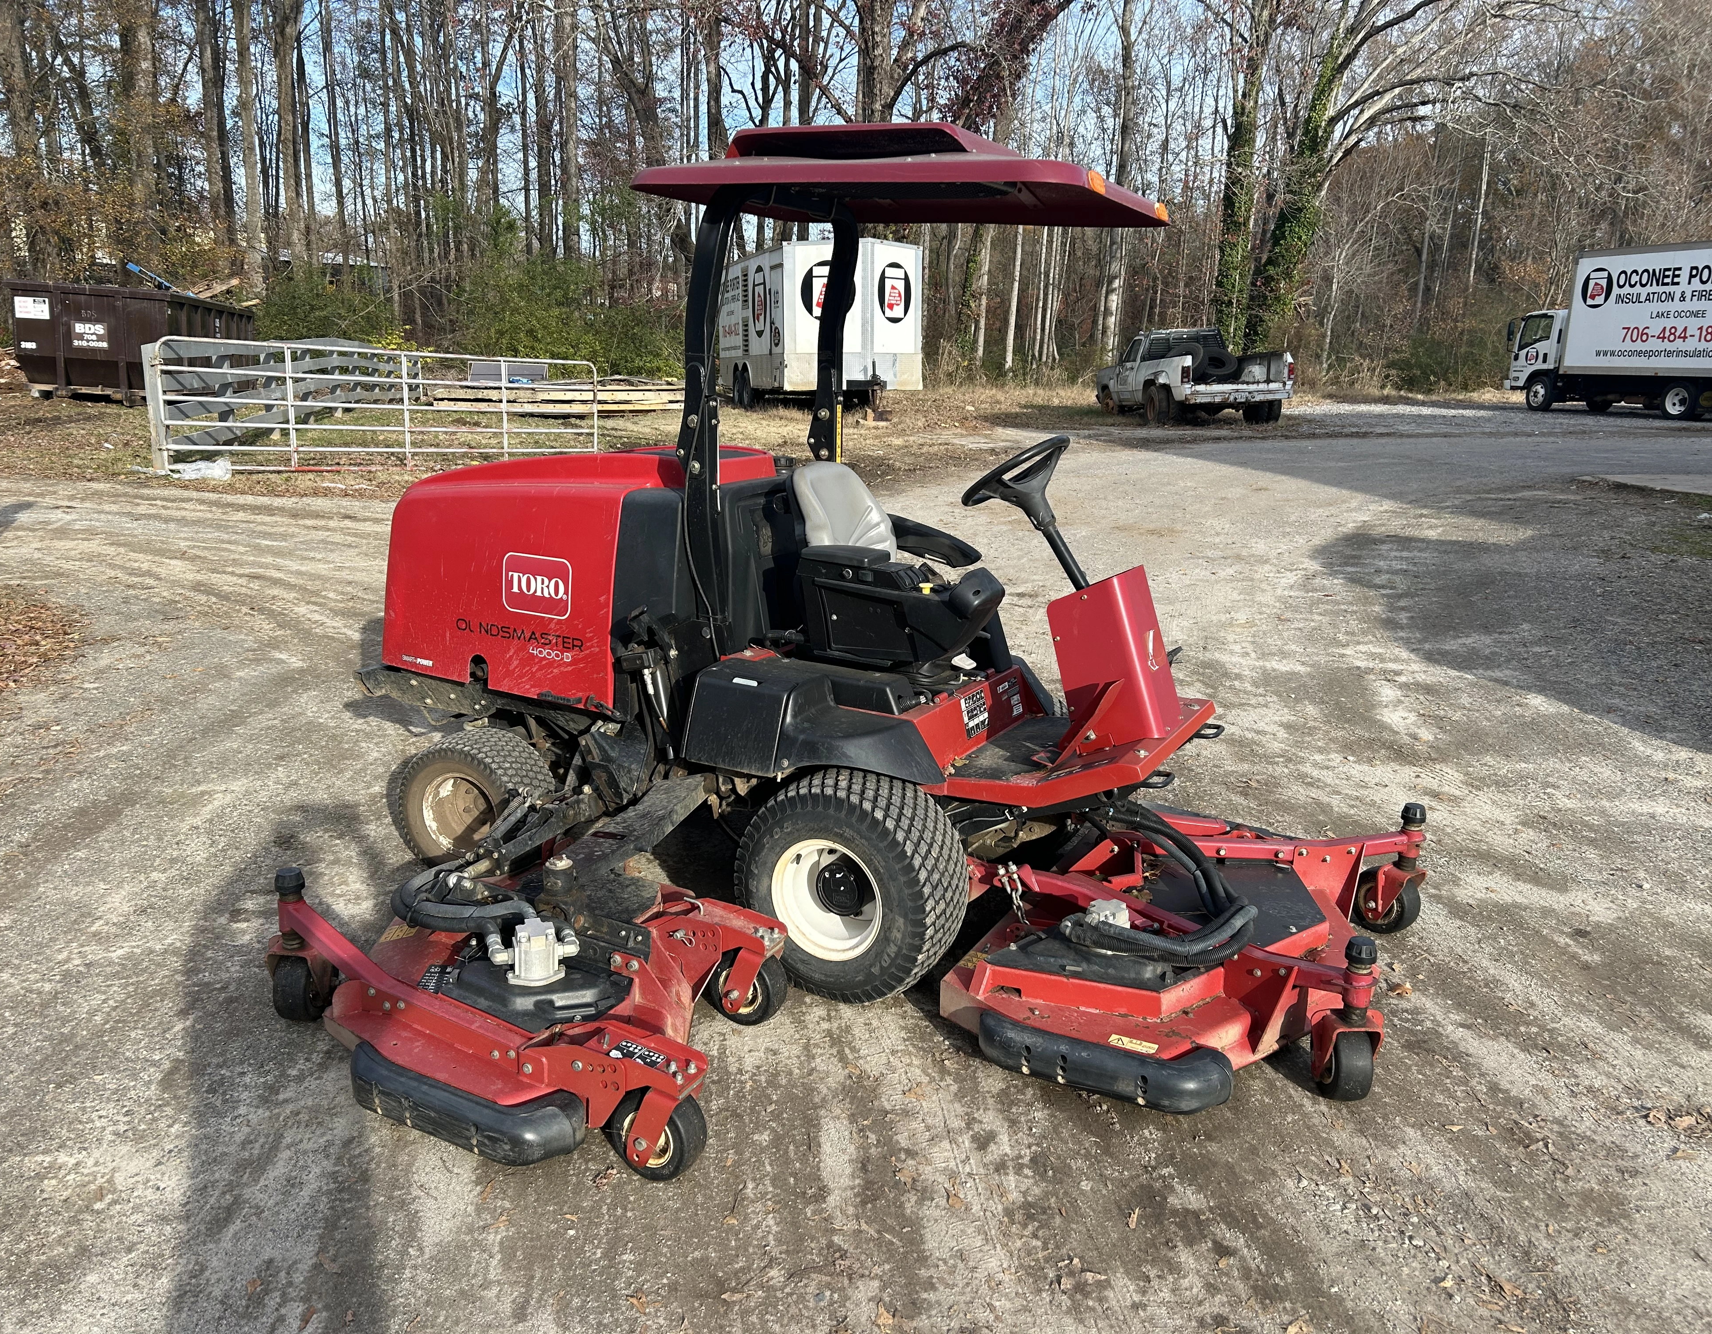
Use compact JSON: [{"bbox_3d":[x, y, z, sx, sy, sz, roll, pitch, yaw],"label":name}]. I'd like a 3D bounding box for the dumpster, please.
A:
[{"bbox_3d":[-13.113,-5.920,24.776,2.420,1.773,6.388,2,12,-13],"label":"dumpster"}]

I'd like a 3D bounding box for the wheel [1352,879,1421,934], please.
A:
[{"bbox_3d":[1.589,0.698,4.009,0.085,0.195,0.195,-11,18,-40],"label":"wheel"}]

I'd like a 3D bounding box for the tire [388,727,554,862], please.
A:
[{"bbox_3d":[-1.264,0.462,4.450,0.517,0.517,0.285,6,15,19],"label":"tire"}]

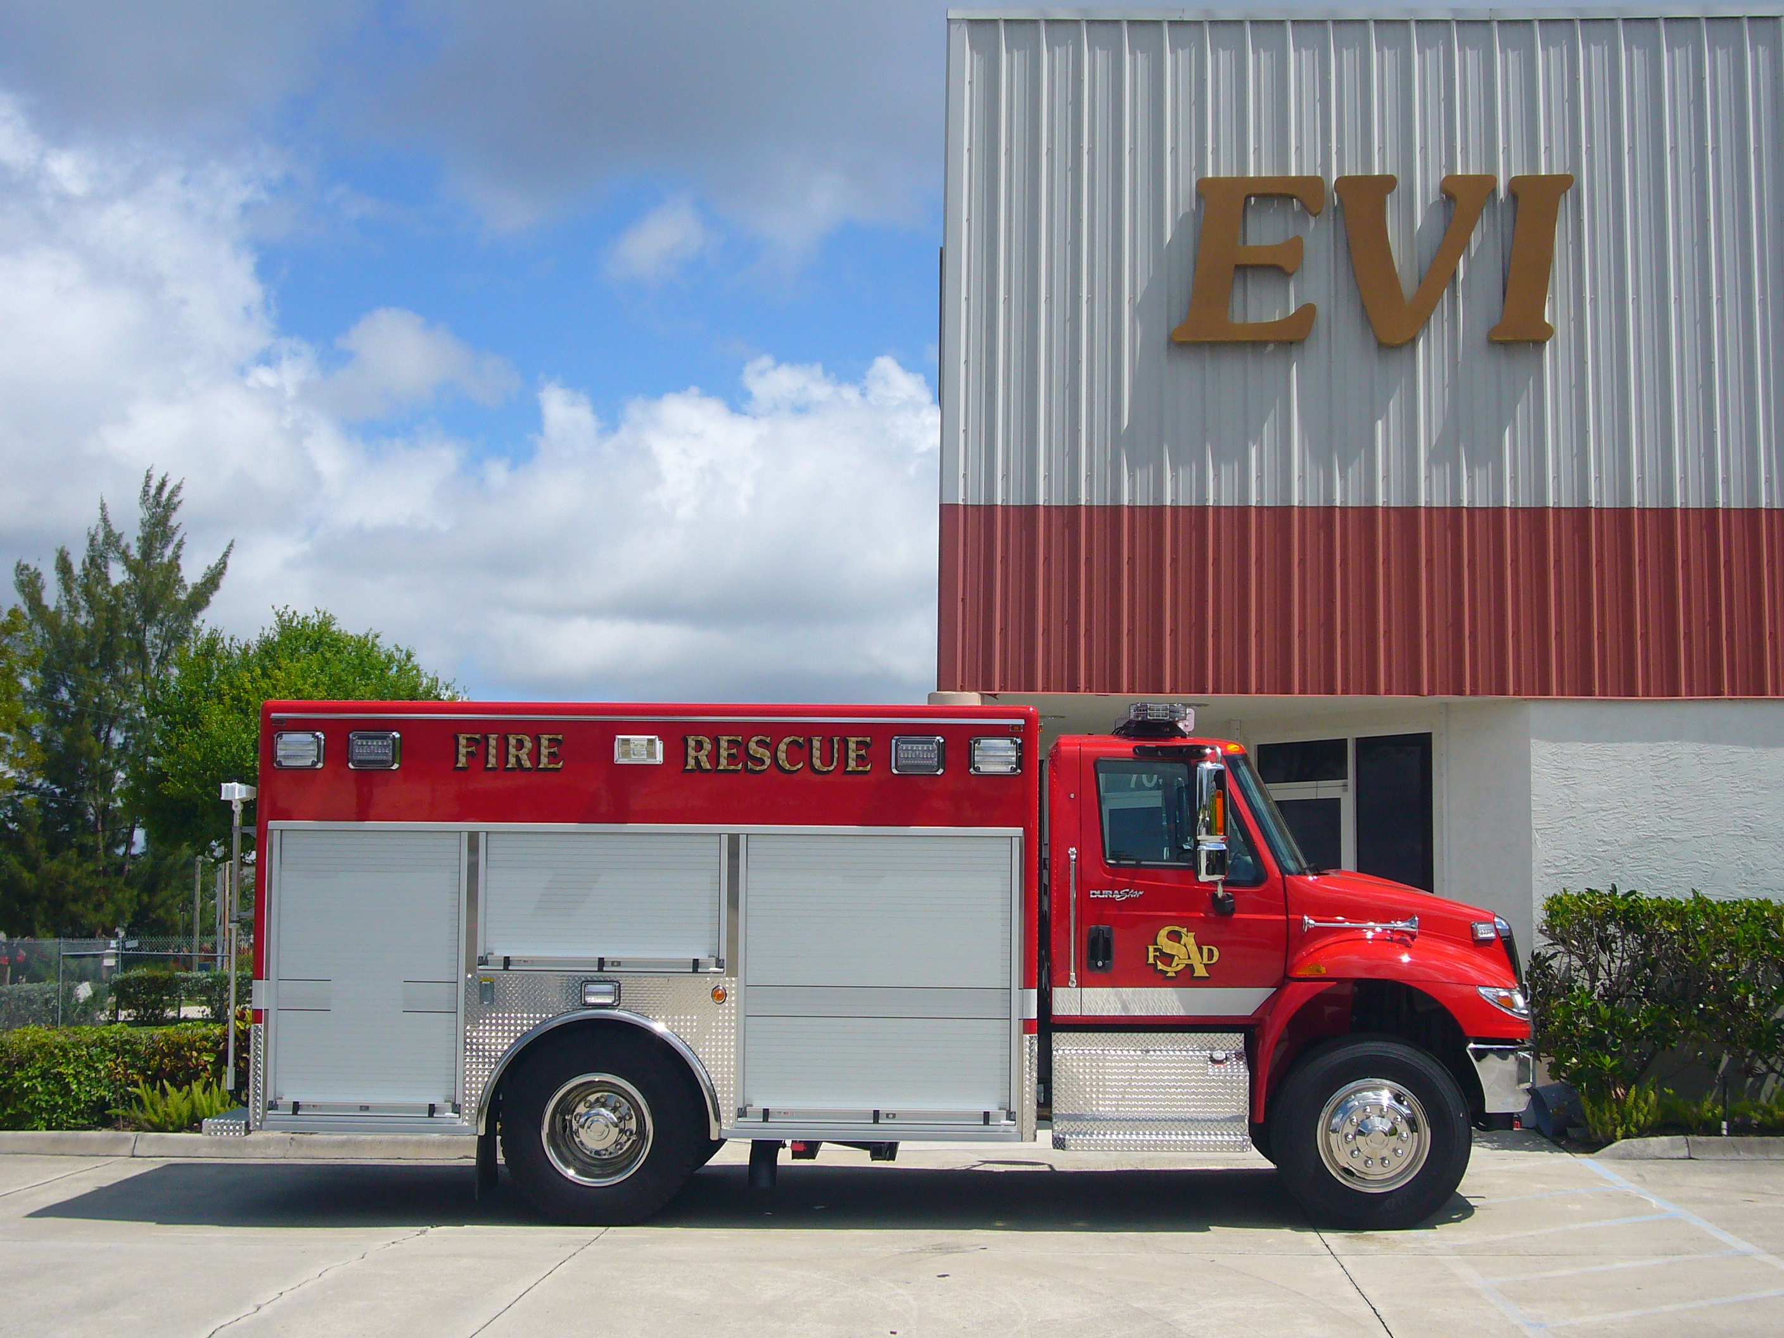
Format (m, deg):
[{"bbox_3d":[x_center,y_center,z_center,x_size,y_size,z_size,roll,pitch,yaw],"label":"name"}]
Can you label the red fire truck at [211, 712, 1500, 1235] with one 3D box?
[{"bbox_3d":[-0.047,1.658,14.723,7.150,2.820,2.550,0,-6,2],"label":"red fire truck"}]

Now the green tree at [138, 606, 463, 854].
[{"bbox_3d":[-8.551,2.207,36.964,4.890,6.240,4.640,1,-6,0],"label":"green tree"}]

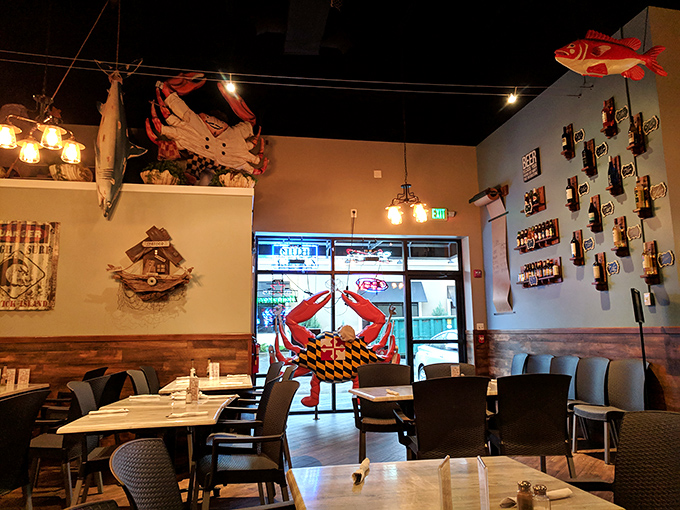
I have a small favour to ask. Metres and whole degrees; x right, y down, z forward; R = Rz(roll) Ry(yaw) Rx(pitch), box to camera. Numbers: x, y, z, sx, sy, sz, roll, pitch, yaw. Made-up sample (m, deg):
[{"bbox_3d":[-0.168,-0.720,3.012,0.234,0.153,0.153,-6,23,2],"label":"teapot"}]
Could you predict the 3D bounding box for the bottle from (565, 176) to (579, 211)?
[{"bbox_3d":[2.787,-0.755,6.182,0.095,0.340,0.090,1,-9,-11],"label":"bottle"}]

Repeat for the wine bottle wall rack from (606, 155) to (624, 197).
[{"bbox_3d":[2.811,-0.806,5.281,0.098,0.415,0.145,1,-9,-10],"label":"wine bottle wall rack"}]

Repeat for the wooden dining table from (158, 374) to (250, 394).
[{"bbox_3d":[-1.238,1.608,4.911,0.765,0.750,1.240,1,-9,-10],"label":"wooden dining table"}]

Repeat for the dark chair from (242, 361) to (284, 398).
[{"bbox_3d":[-0.859,1.562,5.135,0.600,0.900,0.580,2,-9,-19],"label":"dark chair"}]

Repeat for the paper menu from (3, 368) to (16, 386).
[{"bbox_3d":[-3.213,1.189,4.983,0.105,0.155,0.040,1,-9,-10],"label":"paper menu"}]

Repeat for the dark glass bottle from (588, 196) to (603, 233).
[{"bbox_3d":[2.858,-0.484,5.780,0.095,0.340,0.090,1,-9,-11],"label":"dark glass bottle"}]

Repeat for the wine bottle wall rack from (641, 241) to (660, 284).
[{"bbox_3d":[2.888,0.080,4.799,0.098,0.410,0.145,1,-9,-10],"label":"wine bottle wall rack"}]

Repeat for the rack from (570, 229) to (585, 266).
[{"bbox_3d":[2.800,-0.085,6.050,0.105,0.420,0.125,1,-9,-10],"label":"rack"}]

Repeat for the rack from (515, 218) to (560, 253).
[{"bbox_3d":[2.643,-0.231,6.923,0.120,0.320,0.970,1,-9,-10],"label":"rack"}]

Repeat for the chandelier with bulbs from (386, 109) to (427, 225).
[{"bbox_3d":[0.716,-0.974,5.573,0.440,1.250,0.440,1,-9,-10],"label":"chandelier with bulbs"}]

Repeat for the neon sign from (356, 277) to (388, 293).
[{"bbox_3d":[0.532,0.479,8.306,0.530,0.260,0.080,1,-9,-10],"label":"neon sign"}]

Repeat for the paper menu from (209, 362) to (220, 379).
[{"bbox_3d":[-1.282,1.191,5.229,0.102,0.162,0.030,1,-9,-10],"label":"paper menu"}]

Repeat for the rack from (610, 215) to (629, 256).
[{"bbox_3d":[2.821,-0.177,5.183,0.098,0.415,0.145,1,-9,-10],"label":"rack"}]

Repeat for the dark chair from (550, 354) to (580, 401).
[{"bbox_3d":[2.443,1.635,5.897,0.580,0.900,0.490,2,-9,-16],"label":"dark chair"}]

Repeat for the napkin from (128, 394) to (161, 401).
[{"bbox_3d":[-1.352,0.980,3.553,0.210,0.038,0.045,1,-9,-11],"label":"napkin"}]

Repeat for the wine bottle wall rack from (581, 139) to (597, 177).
[{"bbox_3d":[2.791,-1.077,5.728,0.118,0.430,0.120,1,-9,-10],"label":"wine bottle wall rack"}]

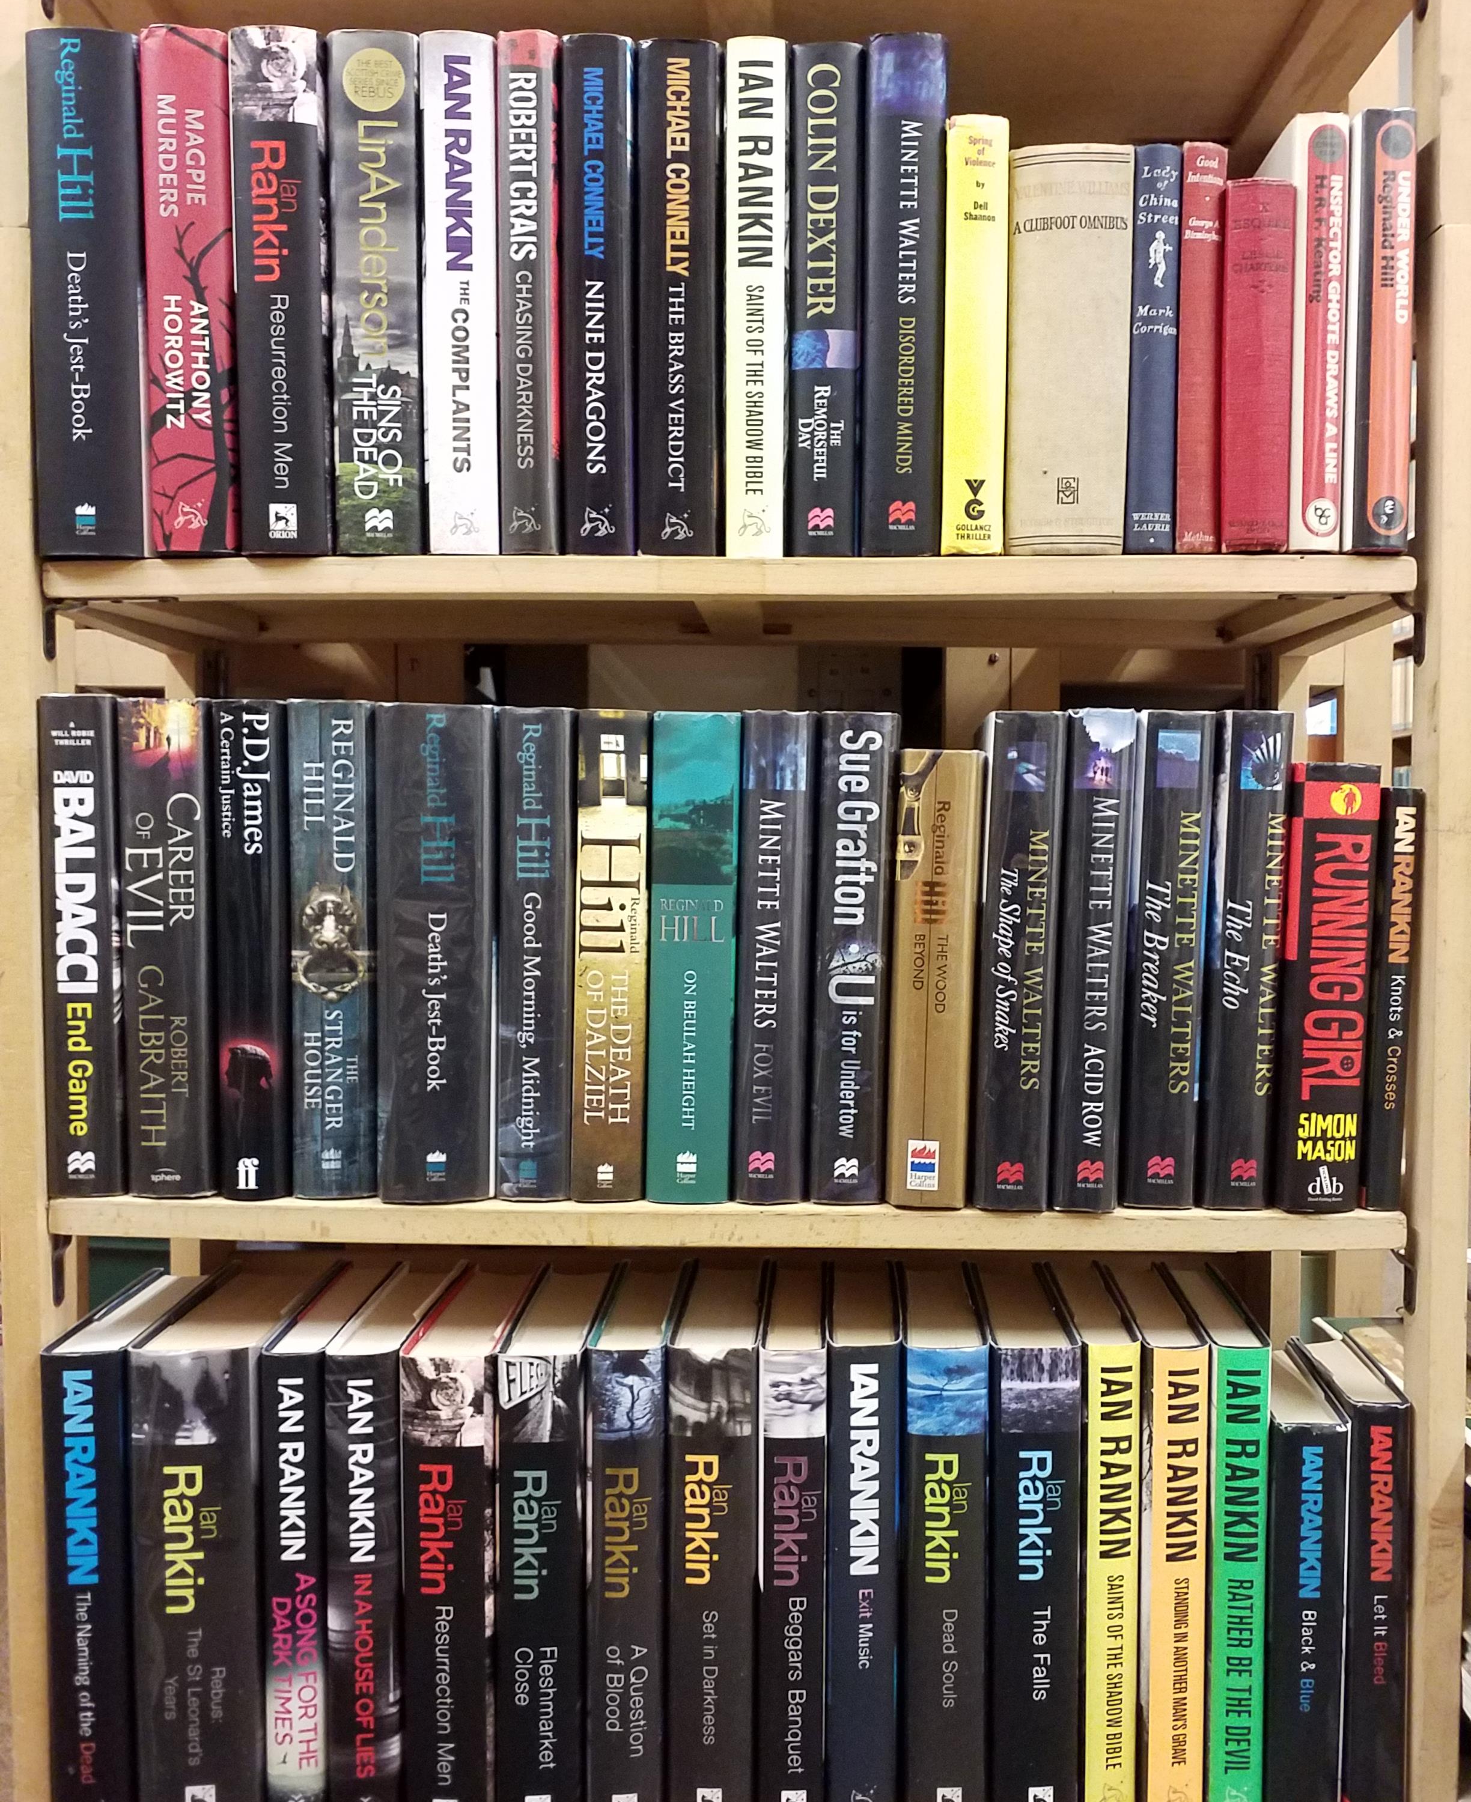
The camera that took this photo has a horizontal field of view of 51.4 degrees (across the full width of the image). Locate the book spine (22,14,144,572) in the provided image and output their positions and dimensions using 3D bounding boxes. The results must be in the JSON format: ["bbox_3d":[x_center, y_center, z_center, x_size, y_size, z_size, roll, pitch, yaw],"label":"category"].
[{"bbox_3d":[-0.297,-0.284,0.788,0.051,0.241,0.158,0,2,2],"label":"book spine"}]

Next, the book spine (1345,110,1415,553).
[{"bbox_3d":[0.307,-0.271,0.786,0.025,0.204,0.135,0,3,2],"label":"book spine"}]

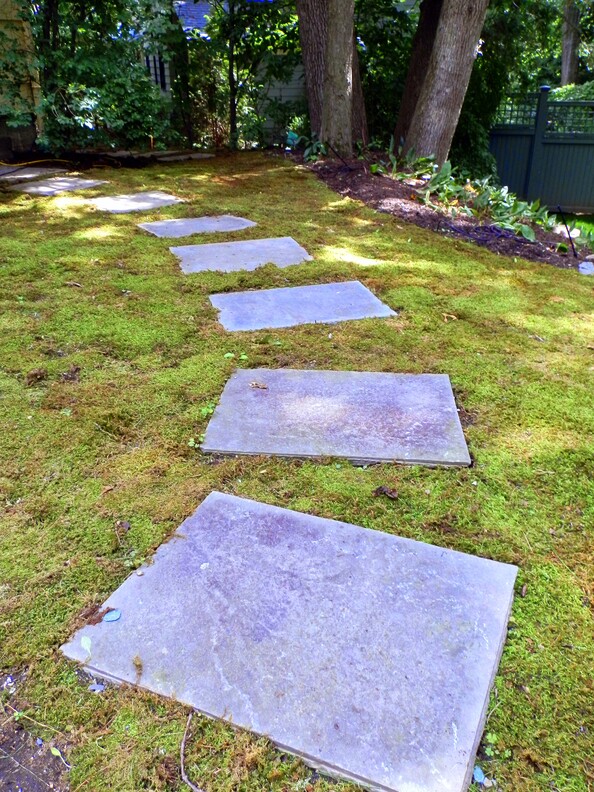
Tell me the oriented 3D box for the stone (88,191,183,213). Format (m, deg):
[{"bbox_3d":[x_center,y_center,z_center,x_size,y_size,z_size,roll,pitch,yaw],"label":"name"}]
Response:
[{"bbox_3d":[-1.242,-1.476,4.895,0.595,0.033,0.552,-20,32,-32],"label":"stone"}]

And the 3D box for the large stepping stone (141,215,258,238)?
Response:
[{"bbox_3d":[-0.628,-1.063,4.046,0.637,0.033,0.455,-17,31,-28],"label":"large stepping stone"}]

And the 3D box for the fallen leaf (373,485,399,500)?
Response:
[{"bbox_3d":[0.198,0.216,1.432,0.058,0.020,0.036,-2,27,0],"label":"fallen leaf"}]

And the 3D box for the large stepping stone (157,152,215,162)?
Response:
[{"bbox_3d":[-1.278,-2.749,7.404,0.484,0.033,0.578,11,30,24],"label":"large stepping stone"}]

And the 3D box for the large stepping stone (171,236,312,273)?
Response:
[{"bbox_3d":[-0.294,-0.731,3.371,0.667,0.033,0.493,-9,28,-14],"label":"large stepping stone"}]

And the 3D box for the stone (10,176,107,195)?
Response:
[{"bbox_3d":[-2.119,-1.844,5.668,0.595,0.033,0.612,15,31,30],"label":"stone"}]

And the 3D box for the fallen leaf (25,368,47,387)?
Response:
[{"bbox_3d":[-0.822,-0.058,2.015,0.057,0.033,0.052,-2,27,0],"label":"fallen leaf"}]

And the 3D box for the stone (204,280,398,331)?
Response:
[{"bbox_3d":[0.008,-0.360,2.624,0.667,0.033,0.476,-8,28,-12],"label":"stone"}]

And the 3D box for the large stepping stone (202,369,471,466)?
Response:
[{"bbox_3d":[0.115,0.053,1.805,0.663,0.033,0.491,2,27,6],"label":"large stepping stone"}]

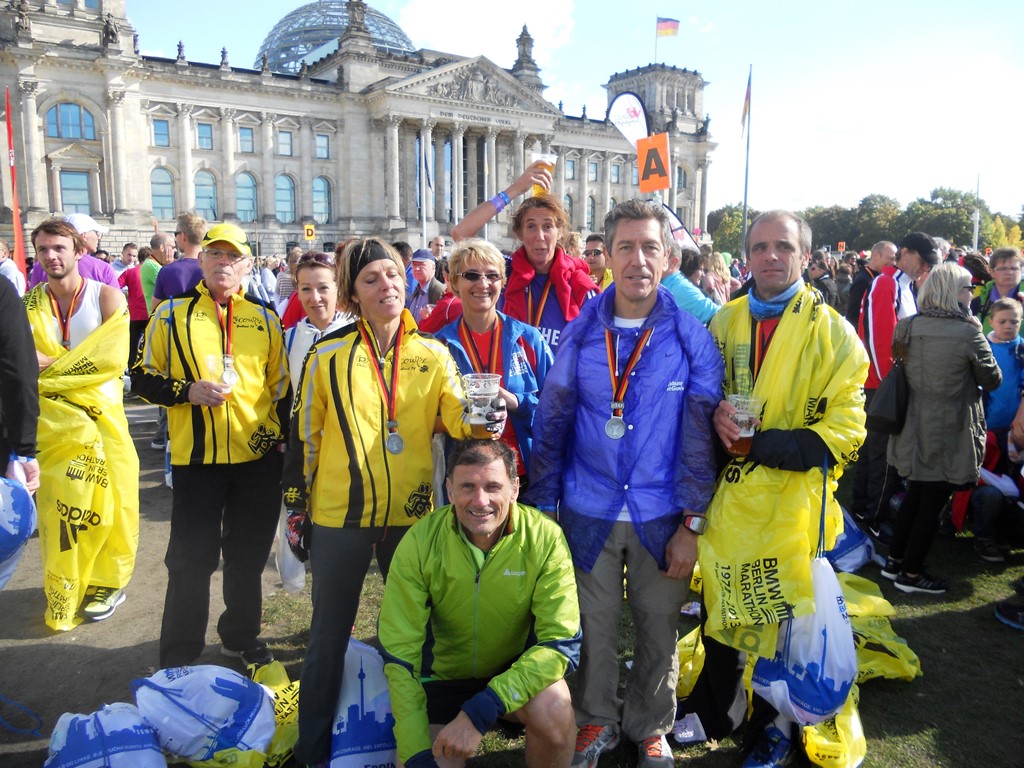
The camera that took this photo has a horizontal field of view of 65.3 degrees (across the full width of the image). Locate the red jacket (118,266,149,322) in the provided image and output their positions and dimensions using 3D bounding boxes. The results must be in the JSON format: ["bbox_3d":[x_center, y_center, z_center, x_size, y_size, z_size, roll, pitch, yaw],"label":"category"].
[{"bbox_3d":[-4.106,-1.008,8.900,0.500,0.630,0.320,-3,8,-15],"label":"red jacket"}]

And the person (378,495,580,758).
[{"bbox_3d":[-0.082,0.693,2.088,0.520,1.020,0.660,0,8,-3],"label":"person"}]

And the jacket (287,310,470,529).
[{"bbox_3d":[-0.354,0.086,2.120,0.480,0.560,0.380,-4,9,-20],"label":"jacket"}]

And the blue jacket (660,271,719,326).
[{"bbox_3d":[0.750,-0.192,3.760,0.550,0.720,0.350,-2,8,-11],"label":"blue jacket"}]

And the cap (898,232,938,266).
[{"bbox_3d":[2.083,-0.694,4.093,0.250,0.135,0.175,30,21,23],"label":"cap"}]

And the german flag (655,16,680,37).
[{"bbox_3d":[34.983,-79.802,178.537,5.000,3.600,1.000,1,8,6],"label":"german flag"}]

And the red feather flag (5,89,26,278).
[{"bbox_3d":[-6.945,-2.118,11.285,0.350,4.000,0.200,-4,9,-20],"label":"red feather flag"}]

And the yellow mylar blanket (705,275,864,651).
[{"bbox_3d":[0.792,0.235,2.330,0.500,1.040,0.420,4,9,30],"label":"yellow mylar blanket"}]

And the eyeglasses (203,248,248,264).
[{"bbox_3d":[-0.971,-0.432,2.706,0.148,0.045,0.140,7,5,-12],"label":"eyeglasses"}]

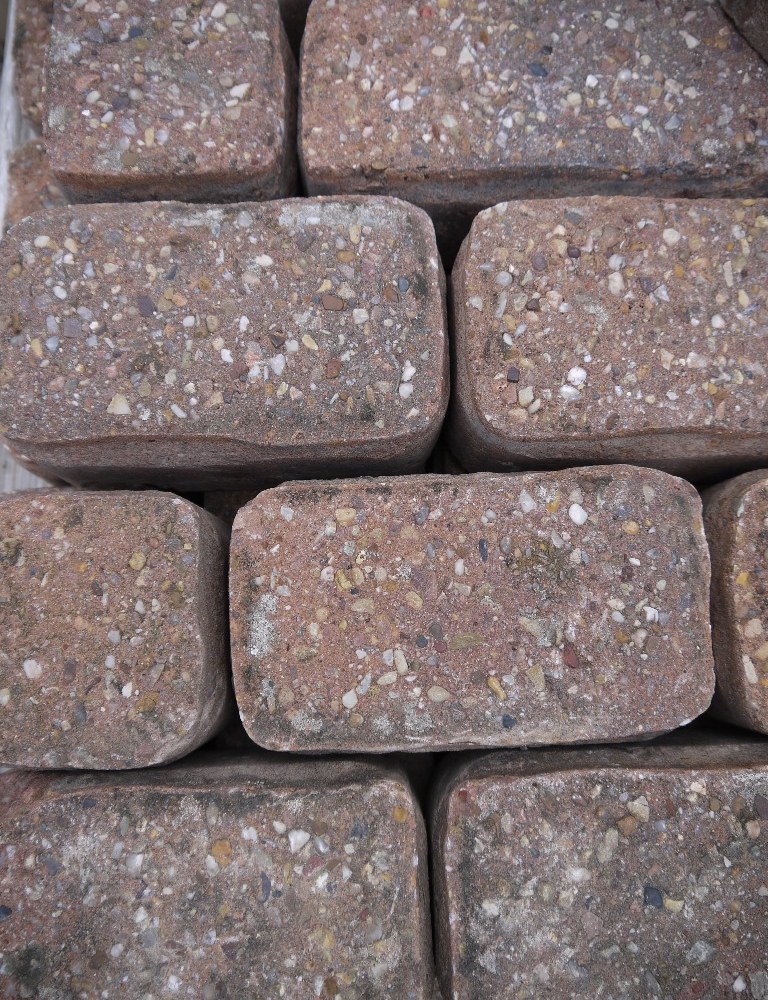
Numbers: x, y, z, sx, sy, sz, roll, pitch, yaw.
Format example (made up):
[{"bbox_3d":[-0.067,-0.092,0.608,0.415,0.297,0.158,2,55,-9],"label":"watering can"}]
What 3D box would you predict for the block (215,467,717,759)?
[{"bbox_3d":[0.037,0.051,0.386,0.205,0.070,0.116,-3,80,1],"label":"block"}]

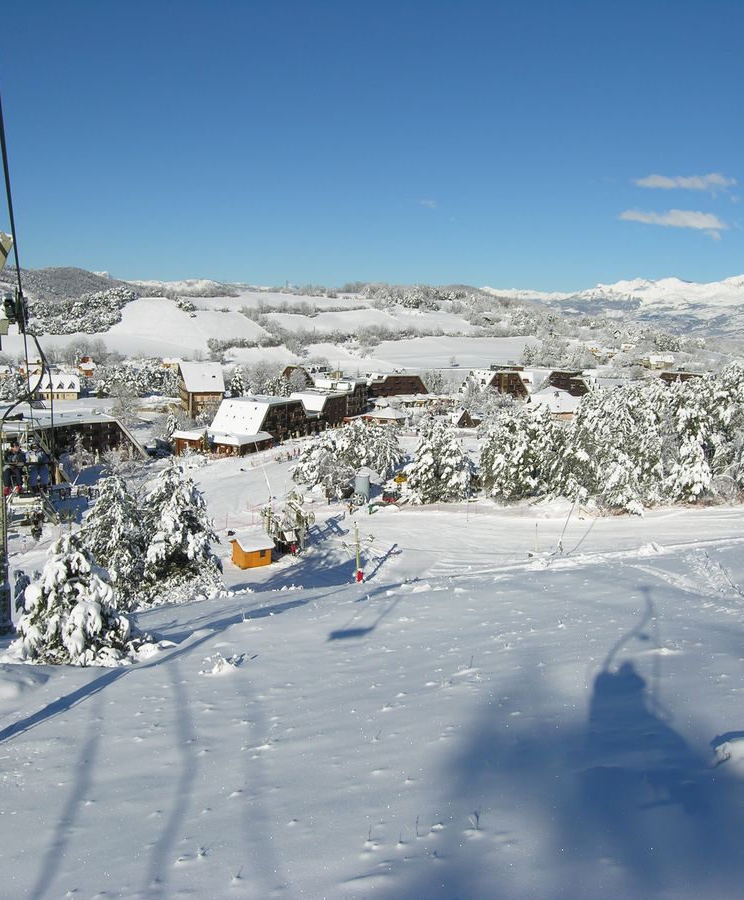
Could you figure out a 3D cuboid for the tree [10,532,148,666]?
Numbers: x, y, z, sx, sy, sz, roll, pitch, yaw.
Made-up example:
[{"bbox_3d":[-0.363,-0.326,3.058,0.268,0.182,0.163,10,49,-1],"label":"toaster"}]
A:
[{"bbox_3d":[-8.062,4.092,23.300,3.500,3.700,3.400,2,8,0],"label":"tree"}]

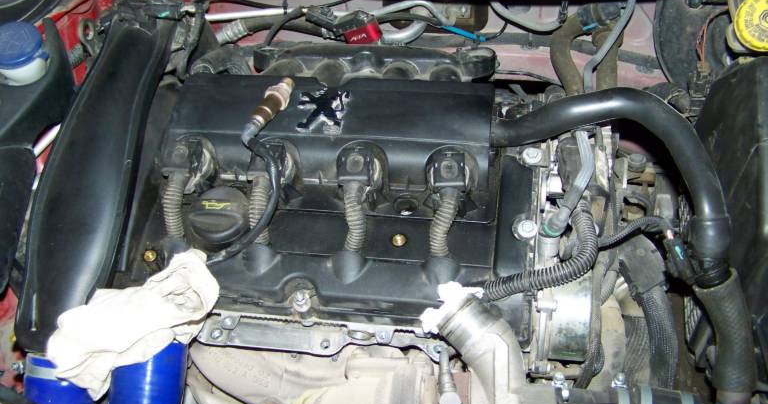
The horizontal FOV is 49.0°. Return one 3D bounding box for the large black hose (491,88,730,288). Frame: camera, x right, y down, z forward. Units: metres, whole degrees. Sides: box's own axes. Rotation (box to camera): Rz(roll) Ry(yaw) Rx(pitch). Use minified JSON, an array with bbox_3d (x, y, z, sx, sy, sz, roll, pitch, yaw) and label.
[{"bbox_3d":[0.199,-0.015,0.765,0.205,0.070,0.165,3,63,9],"label":"large black hose"}]

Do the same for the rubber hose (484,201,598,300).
[{"bbox_3d":[0.146,0.045,0.802,0.121,0.037,0.100,0,53,0],"label":"rubber hose"}]

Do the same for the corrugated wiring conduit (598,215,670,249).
[{"bbox_3d":[0.244,0.027,0.817,0.074,0.032,0.028,0,53,0],"label":"corrugated wiring conduit"}]

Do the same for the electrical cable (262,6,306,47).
[{"bbox_3d":[-0.112,-0.197,0.953,0.053,0.049,0.021,0,53,0],"label":"electrical cable"}]

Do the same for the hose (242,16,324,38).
[{"bbox_3d":[-0.112,-0.195,0.930,0.090,0.024,0.020,3,63,9],"label":"hose"}]

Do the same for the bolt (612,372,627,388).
[{"bbox_3d":[0.219,0.166,0.785,0.013,0.014,0.013,0,53,0],"label":"bolt"}]

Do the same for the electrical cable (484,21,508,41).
[{"bbox_3d":[0.126,-0.191,0.935,0.027,0.020,0.012,3,63,9],"label":"electrical cable"}]

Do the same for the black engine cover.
[{"bbox_3d":[-0.029,-0.001,0.800,0.340,0.090,0.225,3,63,9],"label":"black engine cover"}]

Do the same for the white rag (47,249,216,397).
[{"bbox_3d":[-0.214,0.107,0.752,0.151,0.076,0.080,-34,60,-23],"label":"white rag"}]

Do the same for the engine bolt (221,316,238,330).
[{"bbox_3d":[-0.144,0.113,0.785,0.016,0.011,0.016,4,73,6],"label":"engine bolt"}]

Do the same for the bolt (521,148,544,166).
[{"bbox_3d":[0.143,-0.044,0.815,0.020,0.015,0.020,-2,60,2],"label":"bolt"}]

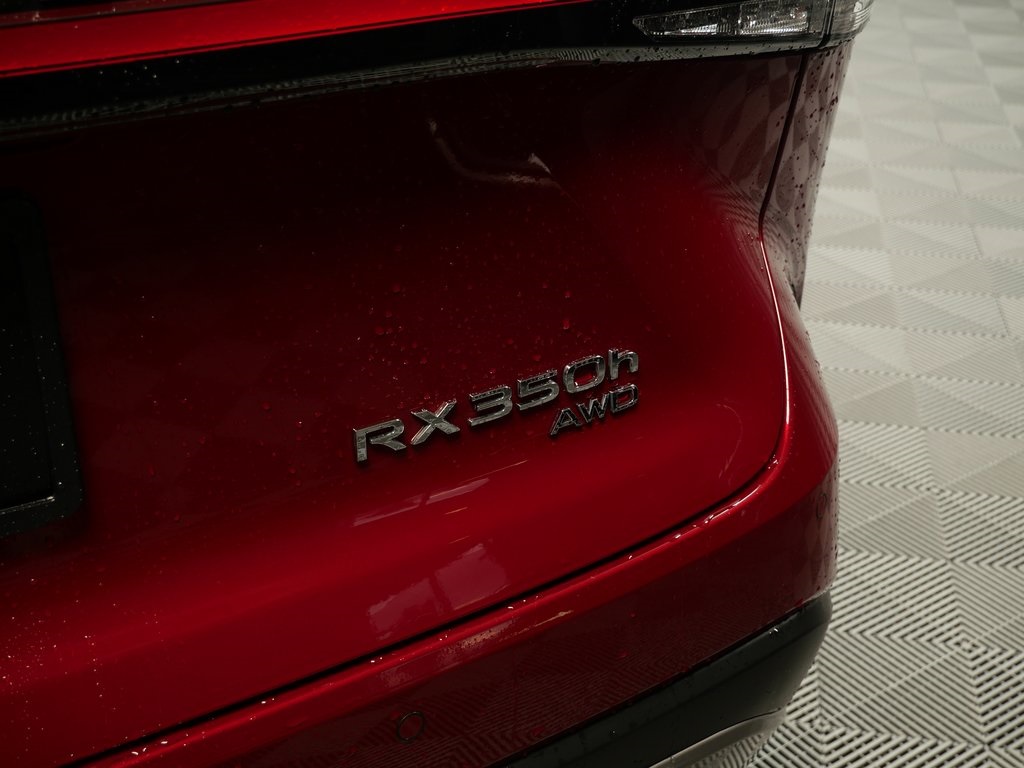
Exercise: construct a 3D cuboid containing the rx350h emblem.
[{"bbox_3d":[-0.003,0.022,0.945,0.240,0.052,0.012,-18,24,-28],"label":"rx350h emblem"}]

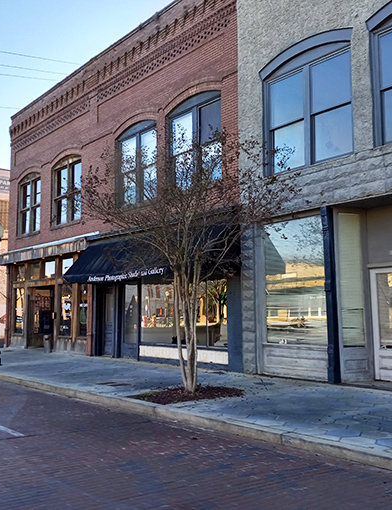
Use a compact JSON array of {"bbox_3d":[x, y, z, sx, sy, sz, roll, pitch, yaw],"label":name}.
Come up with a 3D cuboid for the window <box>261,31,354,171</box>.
[{"bbox_3d":[2.279,-3.177,11.012,0.202,2.674,2.489,4,-7,-40],"label":"window"}]

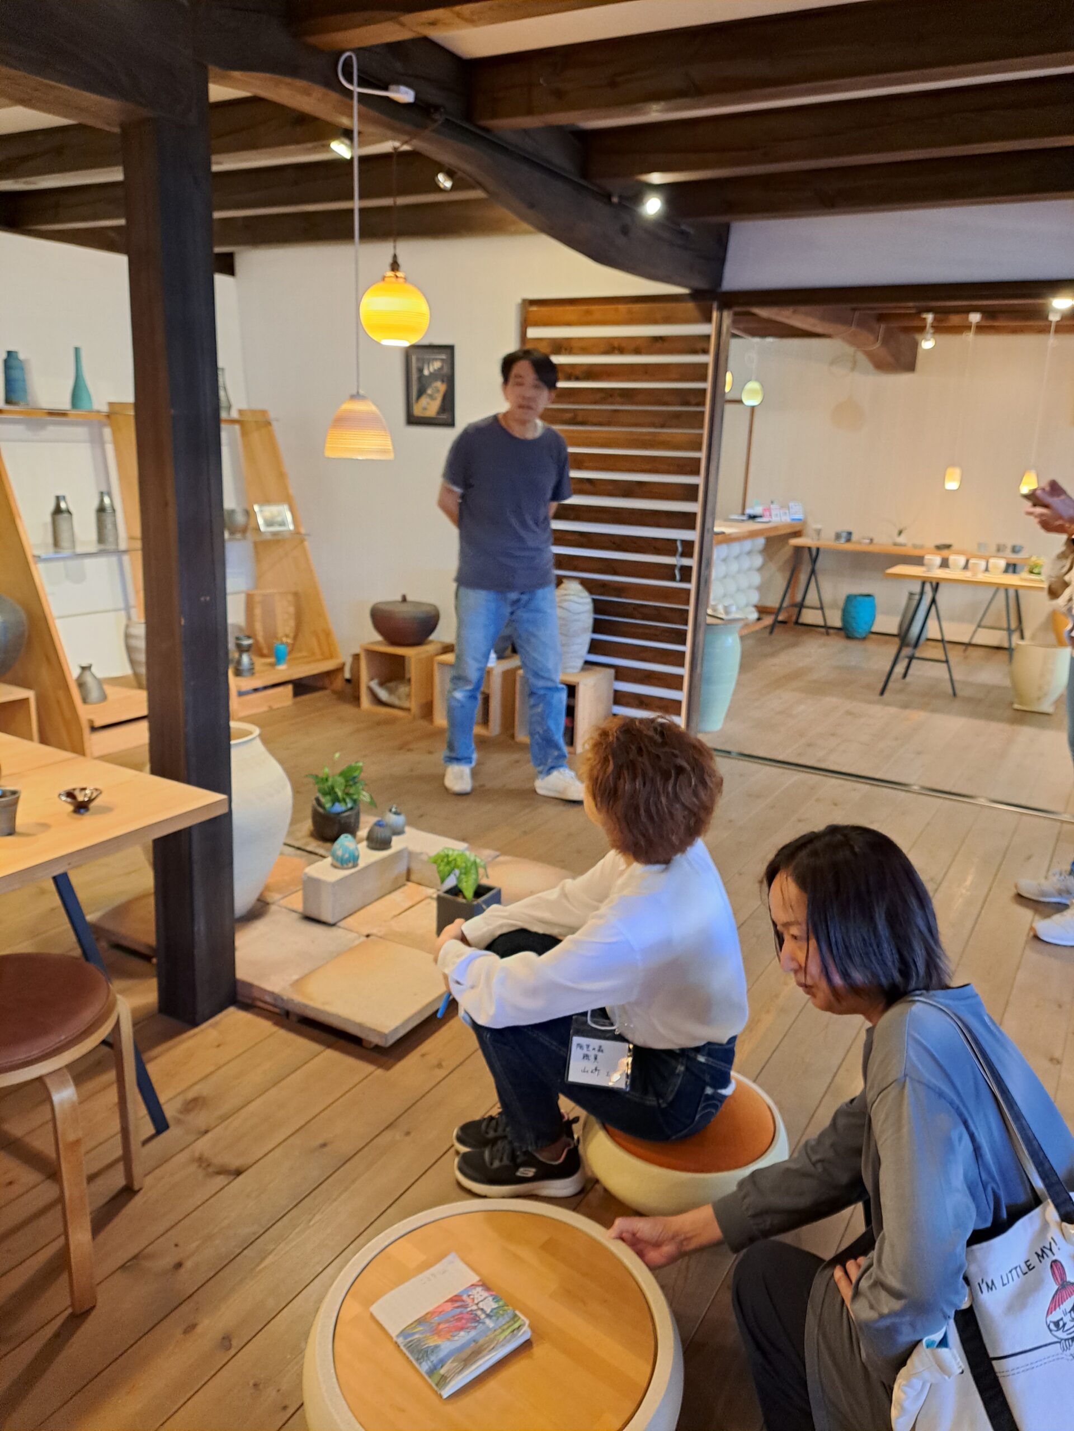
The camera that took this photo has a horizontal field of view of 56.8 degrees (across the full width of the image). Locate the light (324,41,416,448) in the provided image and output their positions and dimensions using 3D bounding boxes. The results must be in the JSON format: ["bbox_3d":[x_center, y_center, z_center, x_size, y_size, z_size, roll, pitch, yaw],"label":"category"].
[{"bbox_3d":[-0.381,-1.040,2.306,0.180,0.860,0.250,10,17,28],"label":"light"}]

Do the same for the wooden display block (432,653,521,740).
[{"bbox_3d":[-0.276,-0.122,4.931,0.325,0.328,0.335,10,17,27],"label":"wooden display block"}]

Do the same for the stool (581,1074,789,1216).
[{"bbox_3d":[0.276,0.836,1.863,0.385,0.205,0.385,2,15,-1],"label":"stool"}]

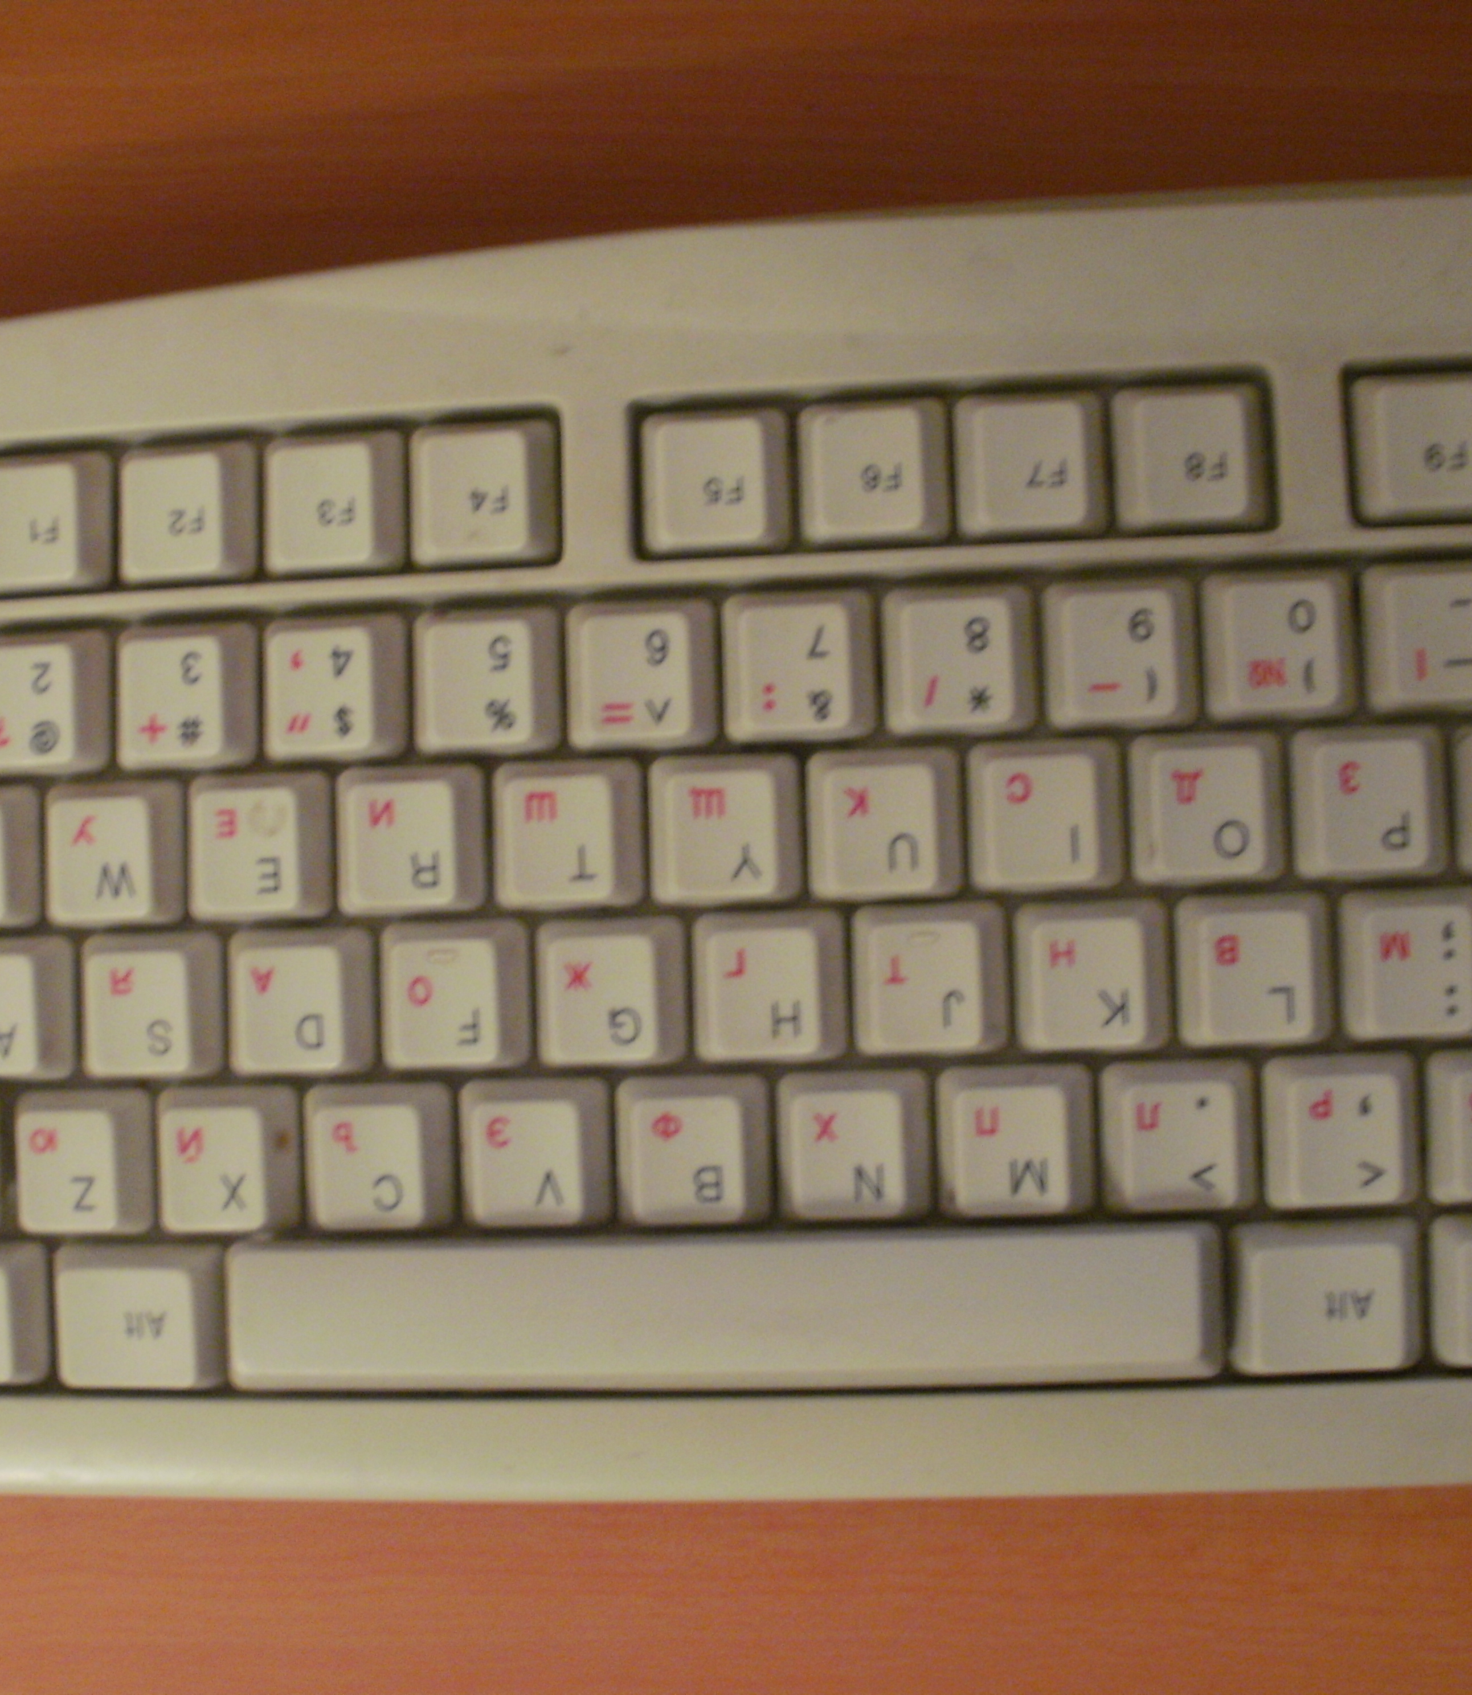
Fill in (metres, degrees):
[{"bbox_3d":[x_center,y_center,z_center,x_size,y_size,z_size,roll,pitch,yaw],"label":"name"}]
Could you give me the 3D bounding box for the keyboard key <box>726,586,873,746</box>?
[{"bbox_3d":[0.007,-0.022,0.345,0.018,0.008,0.018,-2,85,7],"label":"keyboard key"}]

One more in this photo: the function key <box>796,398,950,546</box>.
[{"bbox_3d":[0.016,-0.045,0.342,0.018,0.007,0.018,-2,86,7],"label":"function key"}]

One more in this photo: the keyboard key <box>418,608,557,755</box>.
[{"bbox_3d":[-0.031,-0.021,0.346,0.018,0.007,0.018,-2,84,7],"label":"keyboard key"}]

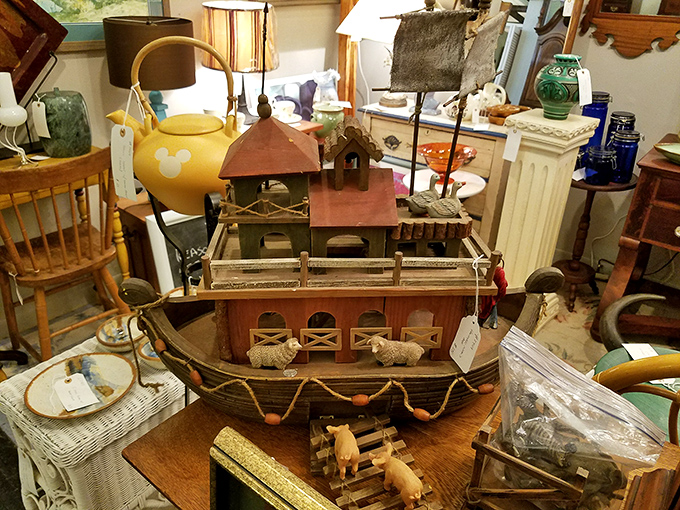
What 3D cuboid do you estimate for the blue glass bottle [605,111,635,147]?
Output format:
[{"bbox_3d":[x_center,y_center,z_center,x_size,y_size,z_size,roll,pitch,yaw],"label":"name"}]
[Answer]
[{"bbox_3d":[1.224,-0.489,2.252,0.102,0.255,0.105,2,28,0],"label":"blue glass bottle"}]

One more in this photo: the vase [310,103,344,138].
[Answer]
[{"bbox_3d":[-0.064,-0.653,2.500,0.165,0.145,0.150,2,28,0],"label":"vase"}]

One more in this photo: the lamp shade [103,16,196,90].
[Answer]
[{"bbox_3d":[-0.768,-0.821,2.080,0.345,0.245,0.345,2,28,0],"label":"lamp shade"}]

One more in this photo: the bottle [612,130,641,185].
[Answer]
[{"bbox_3d":[1.208,-0.415,2.170,0.102,0.205,0.105,2,28,0],"label":"bottle"}]

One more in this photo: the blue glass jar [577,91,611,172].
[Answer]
[{"bbox_3d":[1.091,-0.533,2.247,0.102,0.330,0.105,2,28,0],"label":"blue glass jar"}]

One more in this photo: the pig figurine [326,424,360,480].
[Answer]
[{"bbox_3d":[0.005,0.261,0.693,0.037,0.050,0.070,-3,28,-9],"label":"pig figurine"}]

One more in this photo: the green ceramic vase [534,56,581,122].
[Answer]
[{"bbox_3d":[0.879,-0.665,2.014,0.165,0.235,0.165,2,28,0],"label":"green ceramic vase"}]

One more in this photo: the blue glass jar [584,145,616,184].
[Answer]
[{"bbox_3d":[1.105,-0.381,2.164,0.105,0.147,0.105,2,28,0],"label":"blue glass jar"}]

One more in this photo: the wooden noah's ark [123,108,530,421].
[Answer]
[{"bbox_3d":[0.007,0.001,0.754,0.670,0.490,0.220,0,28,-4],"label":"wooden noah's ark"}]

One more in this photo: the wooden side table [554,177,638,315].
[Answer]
[{"bbox_3d":[1.134,-0.060,2.409,0.350,0.650,0.350,2,28,0],"label":"wooden side table"}]

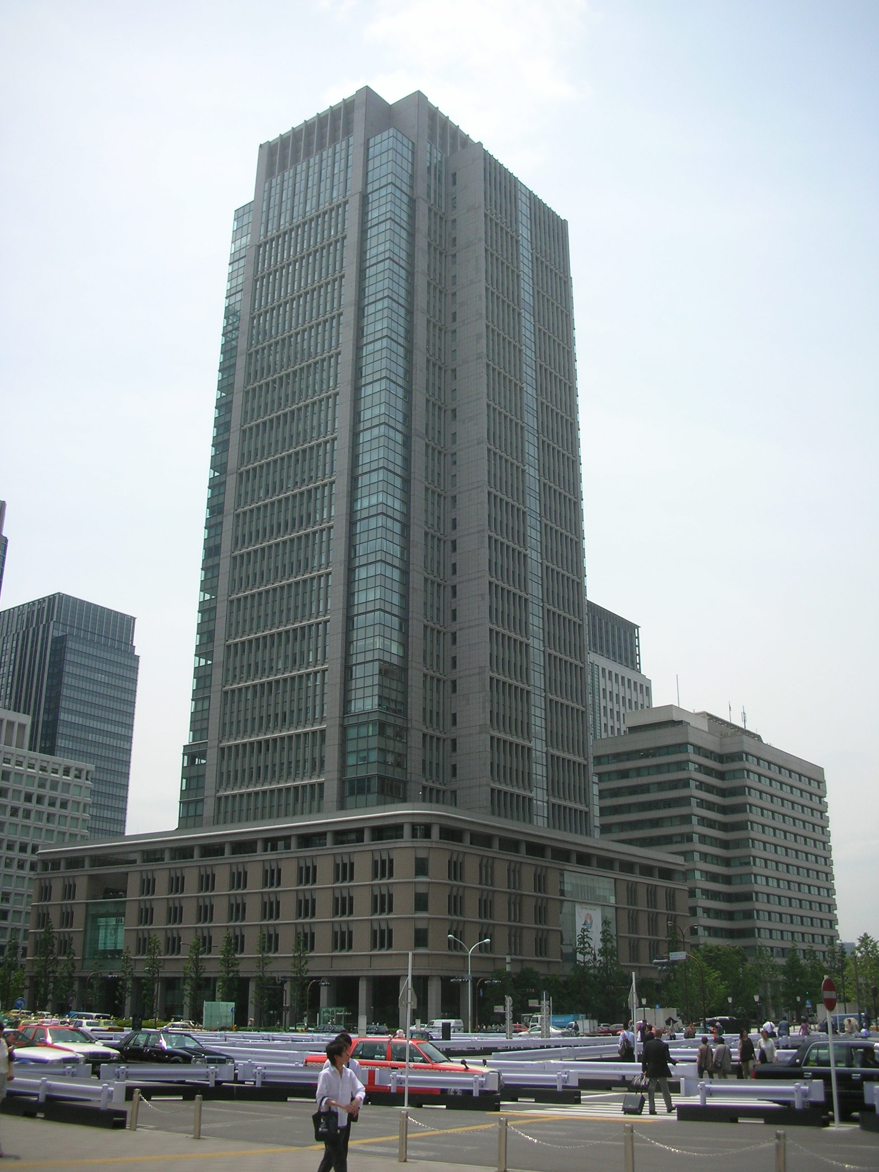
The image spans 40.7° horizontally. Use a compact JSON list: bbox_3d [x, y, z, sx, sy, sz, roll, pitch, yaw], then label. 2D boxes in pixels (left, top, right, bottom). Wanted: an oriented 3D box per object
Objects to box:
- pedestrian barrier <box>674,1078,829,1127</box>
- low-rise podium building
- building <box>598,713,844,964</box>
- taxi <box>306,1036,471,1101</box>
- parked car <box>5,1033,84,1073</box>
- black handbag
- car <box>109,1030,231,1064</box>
[{"bbox_3d":[5.562,9.187,21.122,0.300,0.810,3.100,19,-27,-42],"label":"pedestrian barrier"},{"bbox_3d":[-13.934,66.902,226.220,98.500,32.000,85.100,-14,-24,35],"label":"low-rise podium building"},{"bbox_3d":[66.479,72.813,297.742,44.000,70.000,78.000,-14,-24,35],"label":"building"},{"bbox_3d":[-0.755,11.317,27.712,4.690,1.520,1.700,-5,-21,15],"label":"taxi"},{"bbox_3d":[-11.217,11.842,30.018,4.650,1.500,1.700,-7,-21,19],"label":"parked car"},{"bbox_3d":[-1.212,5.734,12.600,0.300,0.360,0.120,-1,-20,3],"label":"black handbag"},{"bbox_3d":[-8.259,14.244,36.054,4.650,1.470,1.700,-16,-25,37],"label":"car"}]

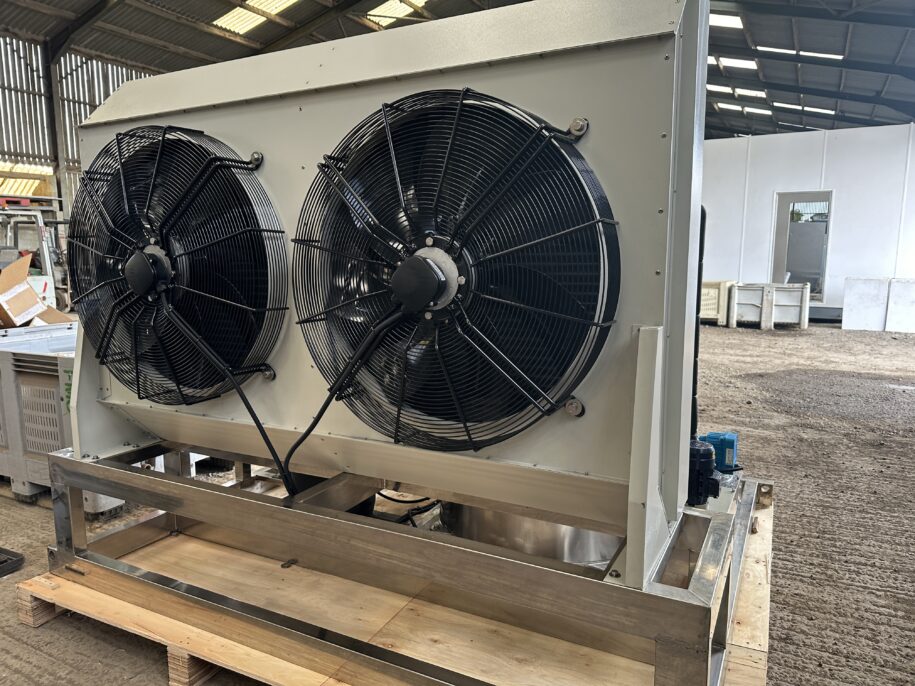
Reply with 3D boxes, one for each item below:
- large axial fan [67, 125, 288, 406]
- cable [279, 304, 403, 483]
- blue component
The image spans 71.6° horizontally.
[{"bbox_3d":[-0.757,-0.190,1.645,0.708,0.708,0.178,4,8,27],"label":"large axial fan"},{"bbox_3d":[-0.266,0.140,1.411,0.416,0.458,0.125,4,8,27],"label":"cable"},{"bbox_3d":[1.005,0.418,2.439,0.131,0.129,0.131,4,8,27],"label":"blue component"}]

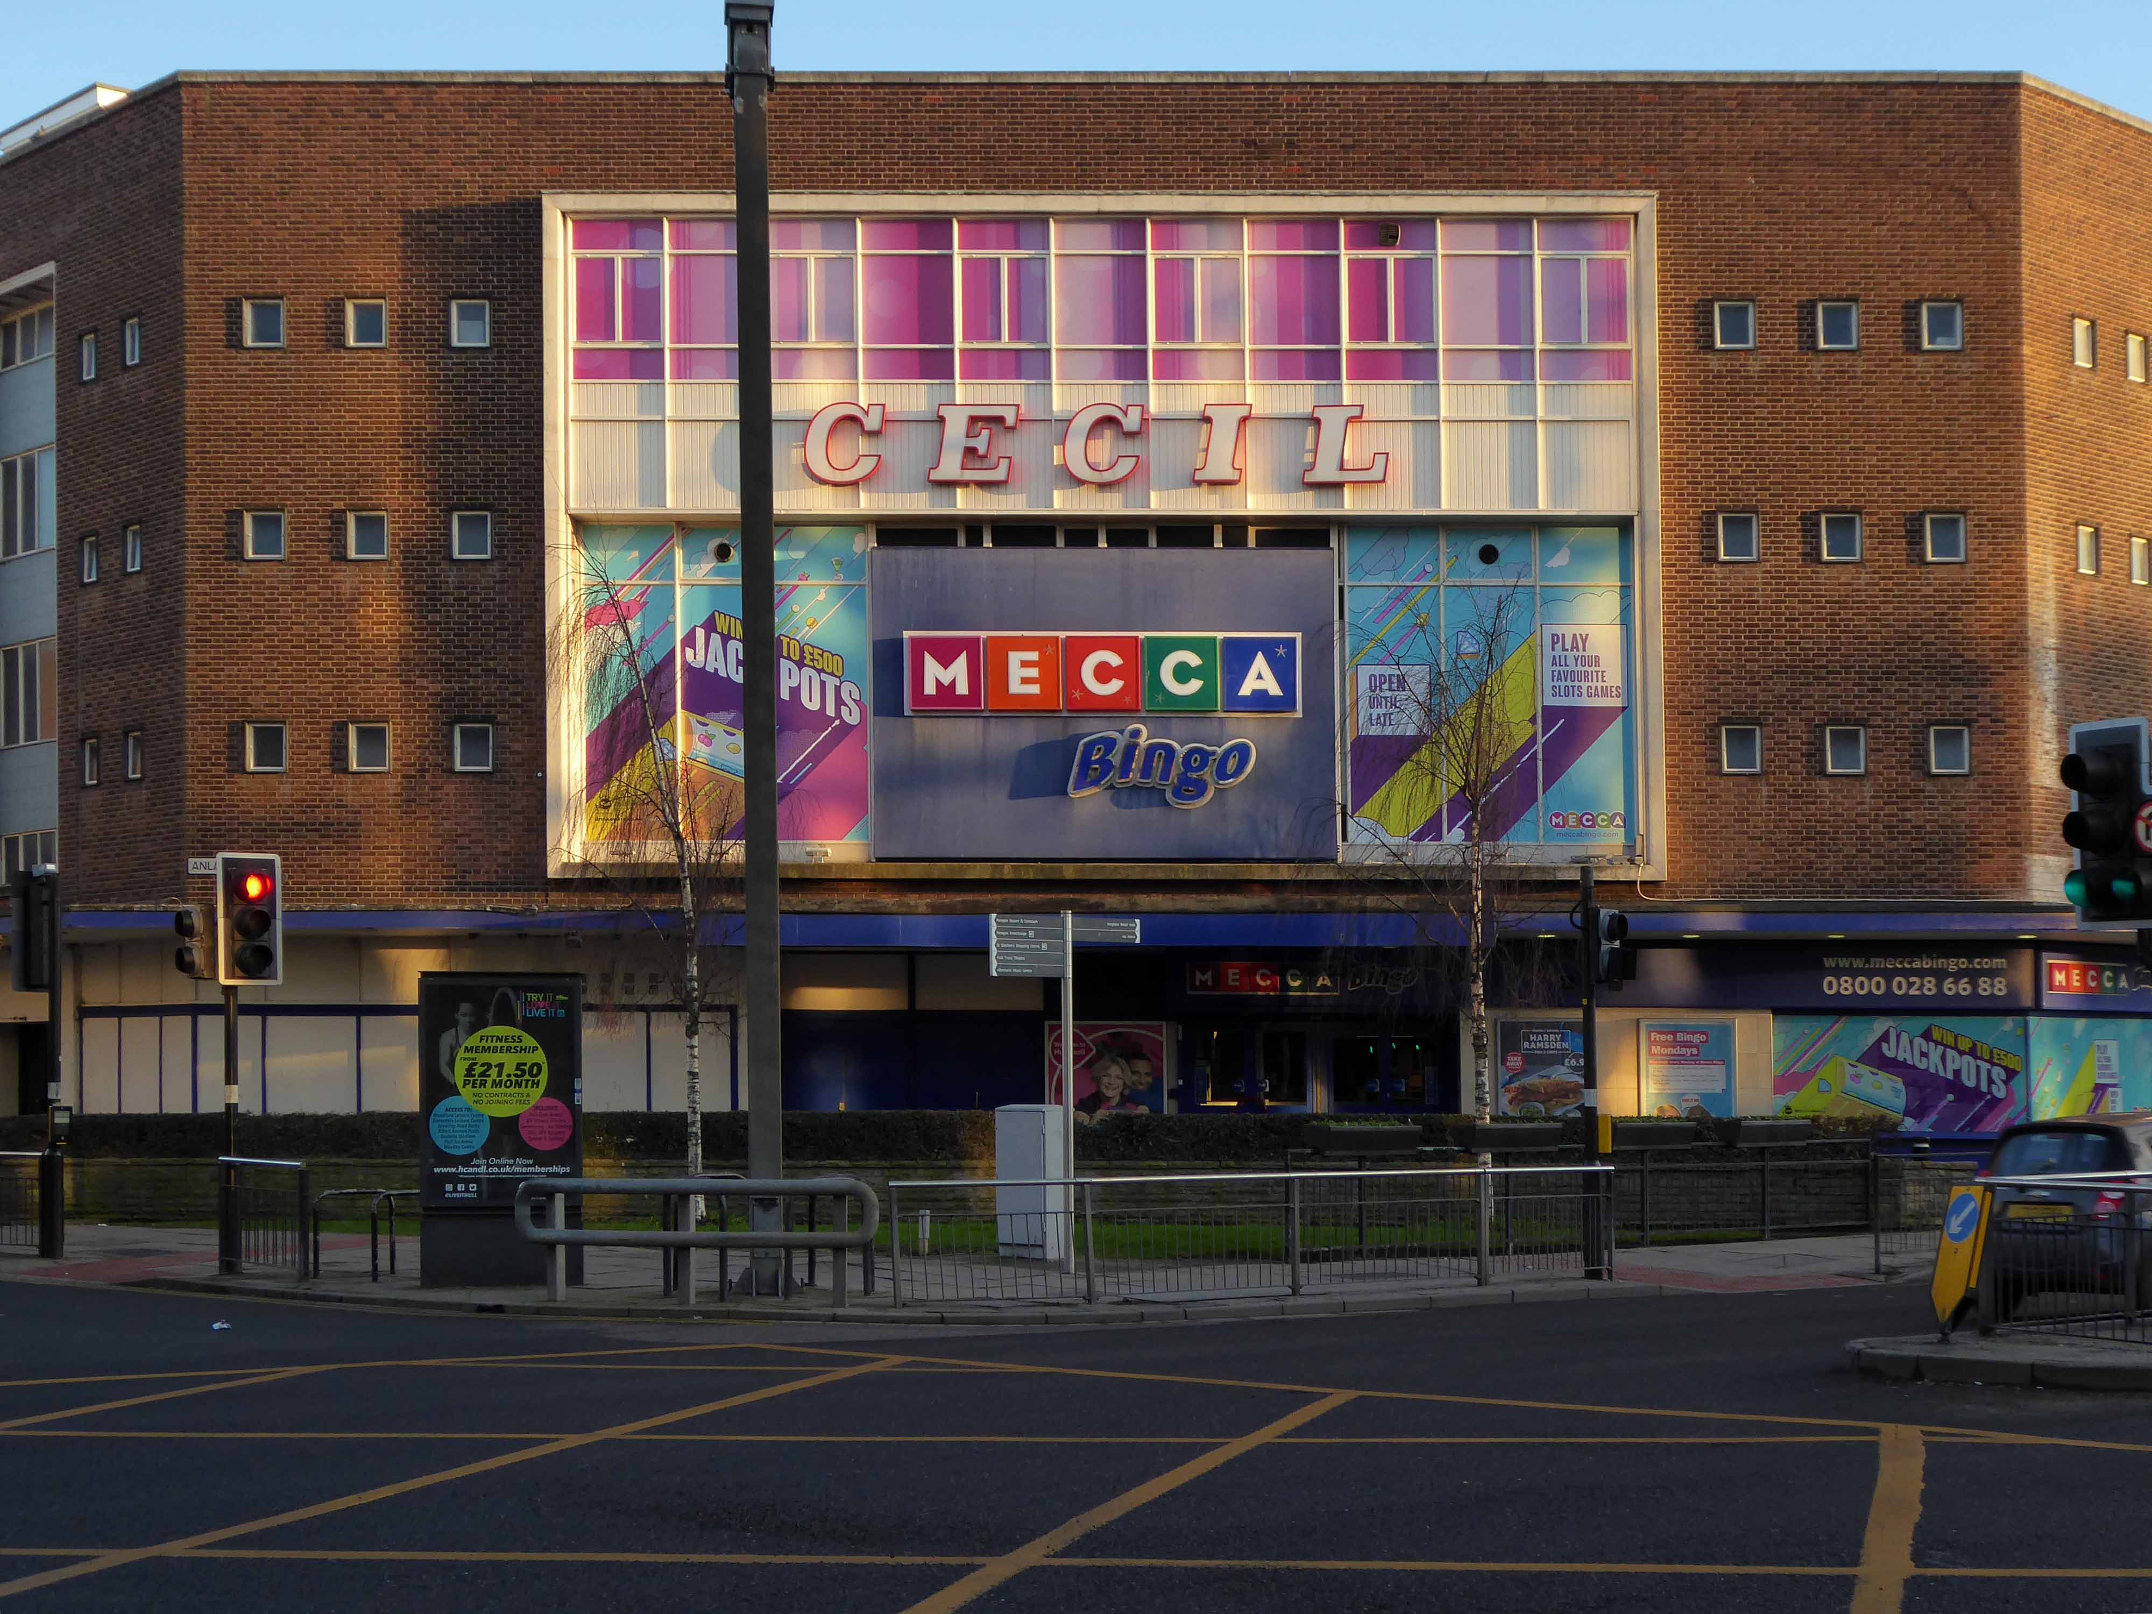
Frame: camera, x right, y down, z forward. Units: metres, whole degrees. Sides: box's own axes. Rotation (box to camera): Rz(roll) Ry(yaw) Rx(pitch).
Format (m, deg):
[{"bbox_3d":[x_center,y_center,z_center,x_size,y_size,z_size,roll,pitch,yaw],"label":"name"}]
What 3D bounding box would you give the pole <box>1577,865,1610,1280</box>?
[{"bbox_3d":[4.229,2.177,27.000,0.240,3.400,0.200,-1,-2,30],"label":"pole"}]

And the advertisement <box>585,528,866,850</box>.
[{"bbox_3d":[-4.500,-1.540,42.200,3.700,4.100,0.120,0,-2,0],"label":"advertisement"}]

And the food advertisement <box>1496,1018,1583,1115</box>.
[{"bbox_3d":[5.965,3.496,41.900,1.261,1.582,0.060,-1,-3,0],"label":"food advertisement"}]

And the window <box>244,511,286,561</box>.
[{"bbox_3d":[-10.326,-3.453,41.900,0.534,0.641,0.140,-1,-3,0],"label":"window"}]

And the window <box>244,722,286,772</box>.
[{"bbox_3d":[-10.379,-0.764,42.200,0.540,0.630,0.130,0,-2,0],"label":"window"}]

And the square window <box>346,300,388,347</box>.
[{"bbox_3d":[-9.087,-6.201,42.200,0.540,0.630,0.130,0,-2,0],"label":"square window"}]

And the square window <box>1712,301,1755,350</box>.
[{"bbox_3d":[8.387,-6.135,42.037,0.525,0.625,0.120,0,-2,0],"label":"square window"}]

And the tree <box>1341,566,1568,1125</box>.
[{"bbox_3d":[4.124,0.983,36.000,2.500,7.000,2.400,0,-2,0],"label":"tree"}]

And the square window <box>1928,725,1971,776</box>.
[{"bbox_3d":[11.107,-0.716,41.900,0.556,0.641,0.140,-1,-3,0],"label":"square window"}]

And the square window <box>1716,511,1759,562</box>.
[{"bbox_3d":[8.432,-3.439,41.996,0.525,0.625,0.120,0,-2,0],"label":"square window"}]

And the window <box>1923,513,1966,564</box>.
[{"bbox_3d":[11.077,-3.428,41.988,0.525,0.625,0.120,0,-2,0],"label":"window"}]

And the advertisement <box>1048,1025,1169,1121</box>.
[{"bbox_3d":[0.417,3.500,43.000,1.620,1.360,0.090,0,-2,0],"label":"advertisement"}]

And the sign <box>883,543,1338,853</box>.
[{"bbox_3d":[0.340,-1.305,41.600,5.922,3.948,0.200,-1,-3,0],"label":"sign"}]

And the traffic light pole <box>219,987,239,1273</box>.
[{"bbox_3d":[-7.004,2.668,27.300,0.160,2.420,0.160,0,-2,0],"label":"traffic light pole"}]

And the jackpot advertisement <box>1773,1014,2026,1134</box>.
[{"bbox_3d":[10.455,3.399,41.900,3.228,1.518,0.050,-1,-3,0],"label":"jackpot advertisement"}]

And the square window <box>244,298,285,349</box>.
[{"bbox_3d":[-10.326,-6.147,41.900,0.534,0.641,0.140,-1,-3,0],"label":"square window"}]

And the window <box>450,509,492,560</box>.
[{"bbox_3d":[-7.675,-3.453,41.900,0.534,0.641,0.140,-1,-3,0],"label":"window"}]

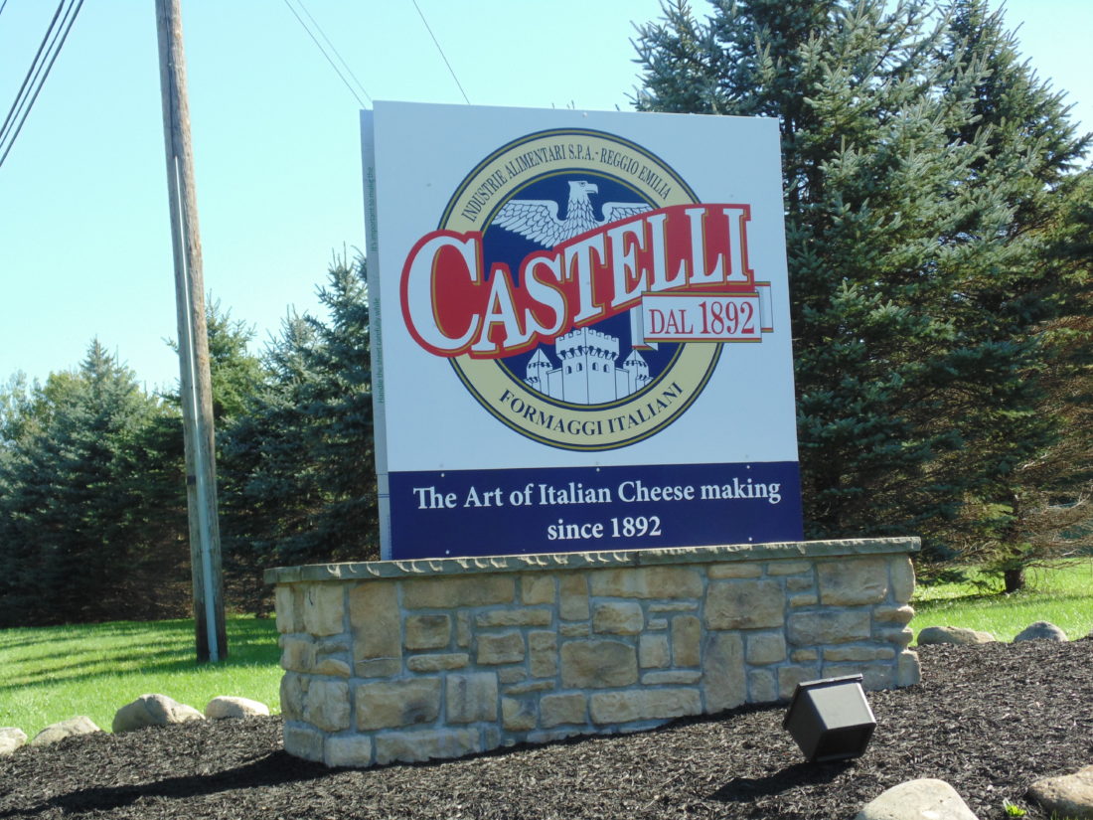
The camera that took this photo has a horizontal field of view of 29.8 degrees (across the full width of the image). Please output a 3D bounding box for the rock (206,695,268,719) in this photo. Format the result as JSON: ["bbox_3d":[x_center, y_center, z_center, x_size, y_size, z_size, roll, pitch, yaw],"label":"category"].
[{"bbox_3d":[-1.451,1.402,9.650,0.310,0.125,0.240,-1,-5,-15],"label":"rock"}]

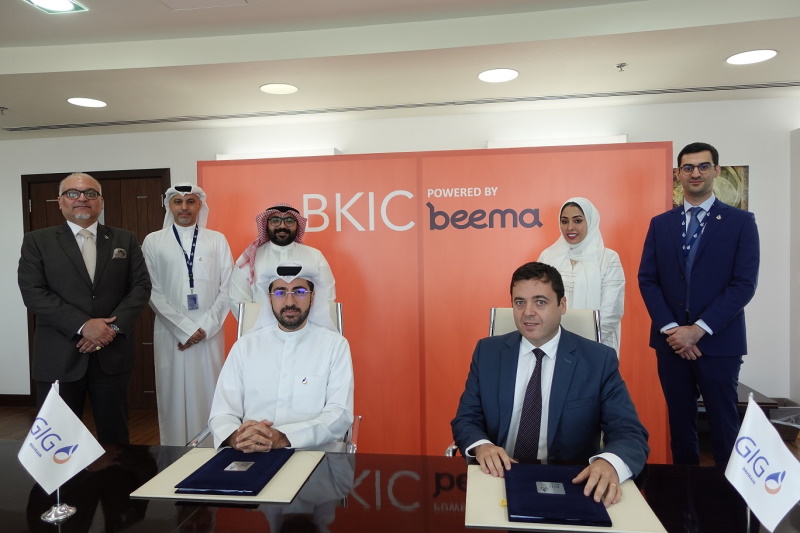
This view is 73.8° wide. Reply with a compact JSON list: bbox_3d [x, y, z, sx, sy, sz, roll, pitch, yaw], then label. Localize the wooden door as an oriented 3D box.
[{"bbox_3d":[-2.747,0.209,4.837,1.400,2.140,0.090,-1,2,8],"label":"wooden door"}]

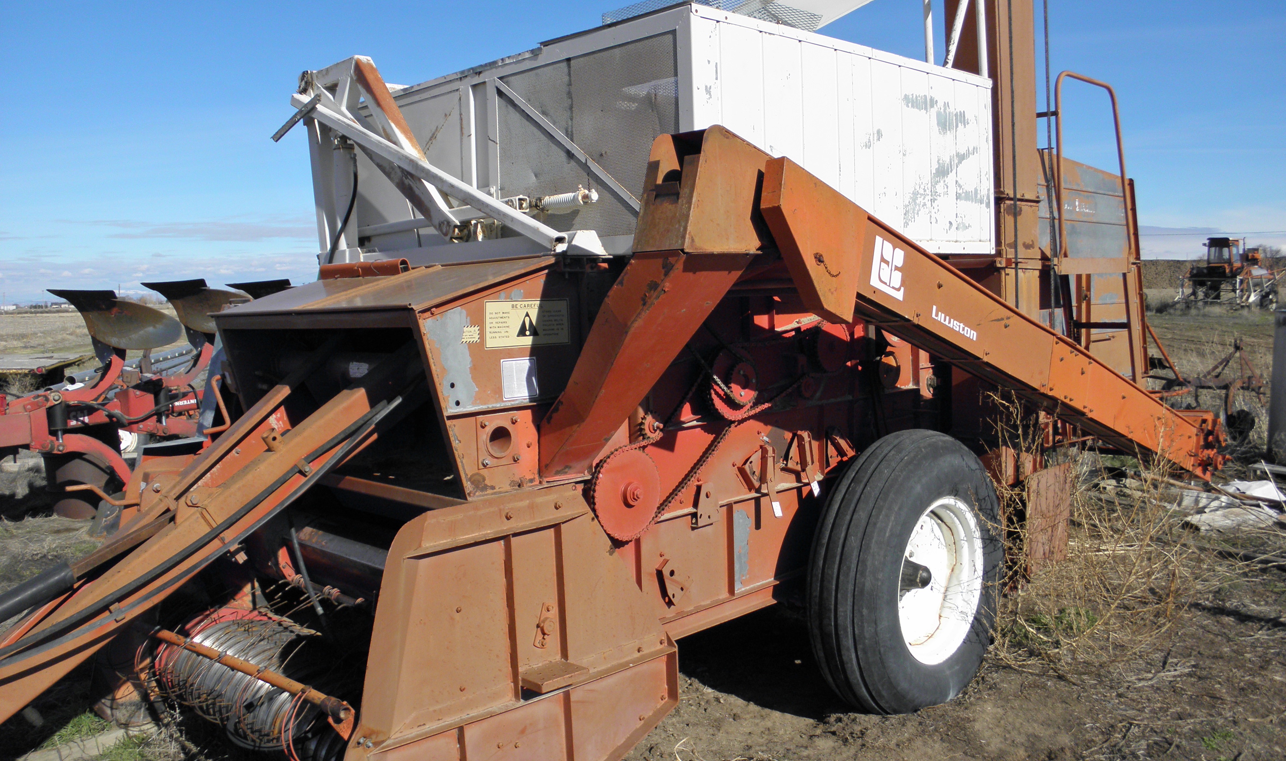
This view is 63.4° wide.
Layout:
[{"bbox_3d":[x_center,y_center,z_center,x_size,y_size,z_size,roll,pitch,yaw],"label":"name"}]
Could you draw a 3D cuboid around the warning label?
[{"bbox_3d":[-0.306,-0.154,2.797,0.005,0.127,0.291,3,7,44],"label":"warning label"}]

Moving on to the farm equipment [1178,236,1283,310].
[{"bbox_3d":[35.443,-6.480,63.000,5.400,4.200,3.700,-5,6,-37],"label":"farm equipment"}]

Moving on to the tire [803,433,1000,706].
[{"bbox_3d":[0.973,0.699,3.769,1.040,1.040,0.275,-6,8,-44],"label":"tire"}]

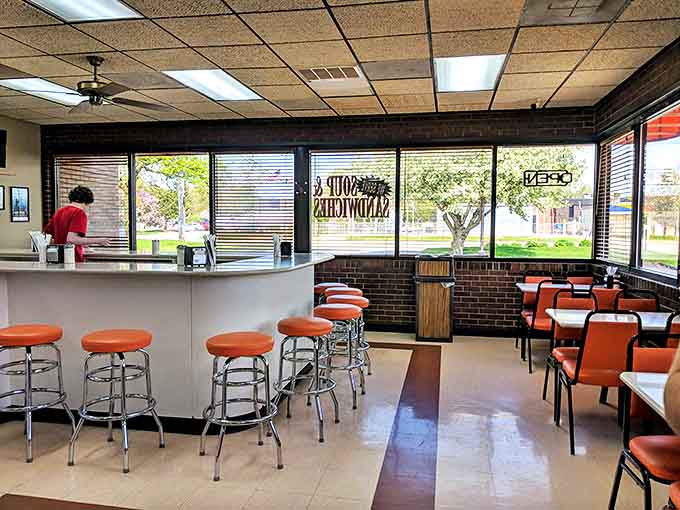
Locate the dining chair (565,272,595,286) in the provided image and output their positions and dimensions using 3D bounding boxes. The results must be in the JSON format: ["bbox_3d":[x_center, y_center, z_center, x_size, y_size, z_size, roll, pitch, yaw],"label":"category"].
[{"bbox_3d":[2.578,0.644,5.586,0.450,0.870,0.530,1,4,11],"label":"dining chair"}]

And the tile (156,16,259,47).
[{"bbox_3d":[-0.907,-1.587,3.747,0.600,0.025,0.600,1,4,11],"label":"tile"}]

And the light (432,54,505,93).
[{"bbox_3d":[1.179,-1.673,4.881,0.610,0.070,1.210,1,4,11],"label":"light"}]

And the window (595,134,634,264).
[{"bbox_3d":[2.769,-0.564,5.393,0.070,1.290,1.140,1,4,11],"label":"window"}]

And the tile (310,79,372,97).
[{"bbox_3d":[0.034,-1.692,5.401,0.600,0.025,0.600,1,4,11],"label":"tile"}]

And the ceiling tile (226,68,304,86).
[{"bbox_3d":[-0.680,-1.665,4.926,0.600,0.025,0.600,1,4,11],"label":"ceiling tile"}]

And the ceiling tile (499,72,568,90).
[{"bbox_3d":[1.821,-1.656,5.039,0.605,0.020,0.605,1,4,11],"label":"ceiling tile"}]

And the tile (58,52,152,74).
[{"bbox_3d":[-1.996,-1.652,4.584,0.605,0.020,0.600,1,4,11],"label":"tile"}]

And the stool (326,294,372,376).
[{"bbox_3d":[0.076,0.750,4.822,0.420,0.760,0.420,1,4,11],"label":"stool"}]

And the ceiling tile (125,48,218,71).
[{"bbox_3d":[-1.394,-1.638,4.450,0.600,0.025,0.600,1,4,11],"label":"ceiling tile"}]

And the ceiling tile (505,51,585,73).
[{"bbox_3d":[1.707,-1.621,4.456,0.605,0.020,0.605,1,4,11],"label":"ceiling tile"}]

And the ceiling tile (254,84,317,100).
[{"bbox_3d":[-0.561,-1.704,5.520,0.600,0.025,0.600,1,4,11],"label":"ceiling tile"}]

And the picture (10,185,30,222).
[{"bbox_3d":[-4.335,-0.680,7.199,0.020,0.470,0.310,1,4,11],"label":"picture"}]

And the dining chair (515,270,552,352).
[{"bbox_3d":[2.147,0.632,5.639,0.460,0.840,0.560,1,4,11],"label":"dining chair"}]

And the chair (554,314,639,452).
[{"bbox_3d":[1.724,0.788,3.502,0.450,0.890,0.570,1,4,11],"label":"chair"}]

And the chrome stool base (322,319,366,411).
[{"bbox_3d":[-0.019,0.833,4.280,0.420,0.670,0.420,1,4,11],"label":"chrome stool base"}]

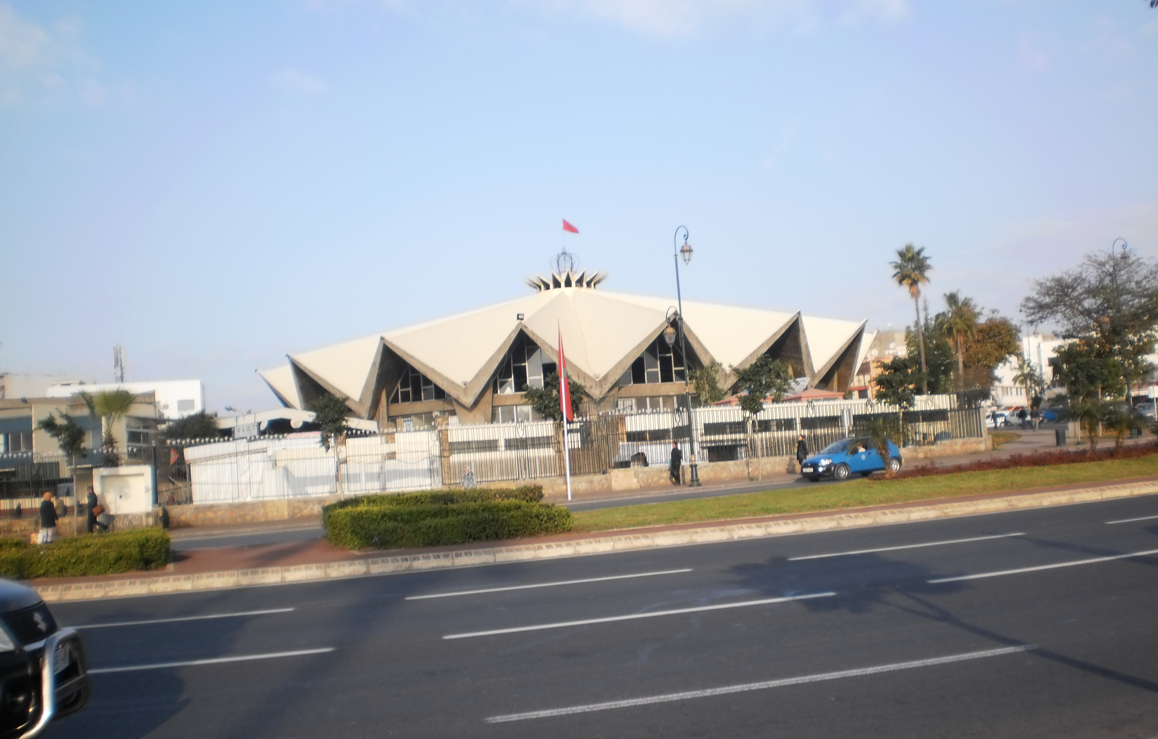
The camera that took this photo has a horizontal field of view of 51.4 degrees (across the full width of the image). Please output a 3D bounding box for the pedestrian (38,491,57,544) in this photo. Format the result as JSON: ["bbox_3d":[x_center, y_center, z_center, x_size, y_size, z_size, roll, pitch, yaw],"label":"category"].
[{"bbox_3d":[-16.470,4.602,37.351,0.550,1.660,0.400,-3,-4,-9],"label":"pedestrian"}]

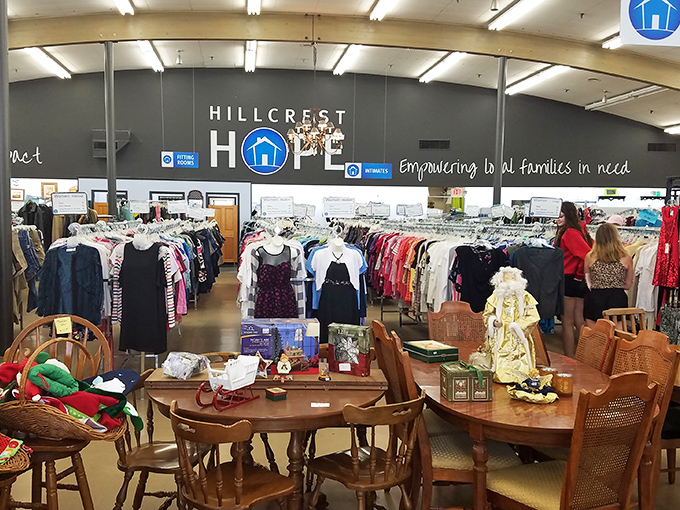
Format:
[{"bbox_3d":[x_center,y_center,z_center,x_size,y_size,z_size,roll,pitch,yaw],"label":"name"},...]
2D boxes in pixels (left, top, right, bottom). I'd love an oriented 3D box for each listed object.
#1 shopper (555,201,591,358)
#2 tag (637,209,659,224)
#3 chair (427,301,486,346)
[{"bbox_3d":[2.300,0.354,4.945,0.380,1.660,0.430,3,5,27],"label":"shopper"},{"bbox_3d":[3.383,-0.417,5.600,0.210,0.128,0.012,28,4,3],"label":"tag"},{"bbox_3d":[0.816,0.827,3.479,0.470,1.000,0.560,0,5,-2],"label":"chair"}]

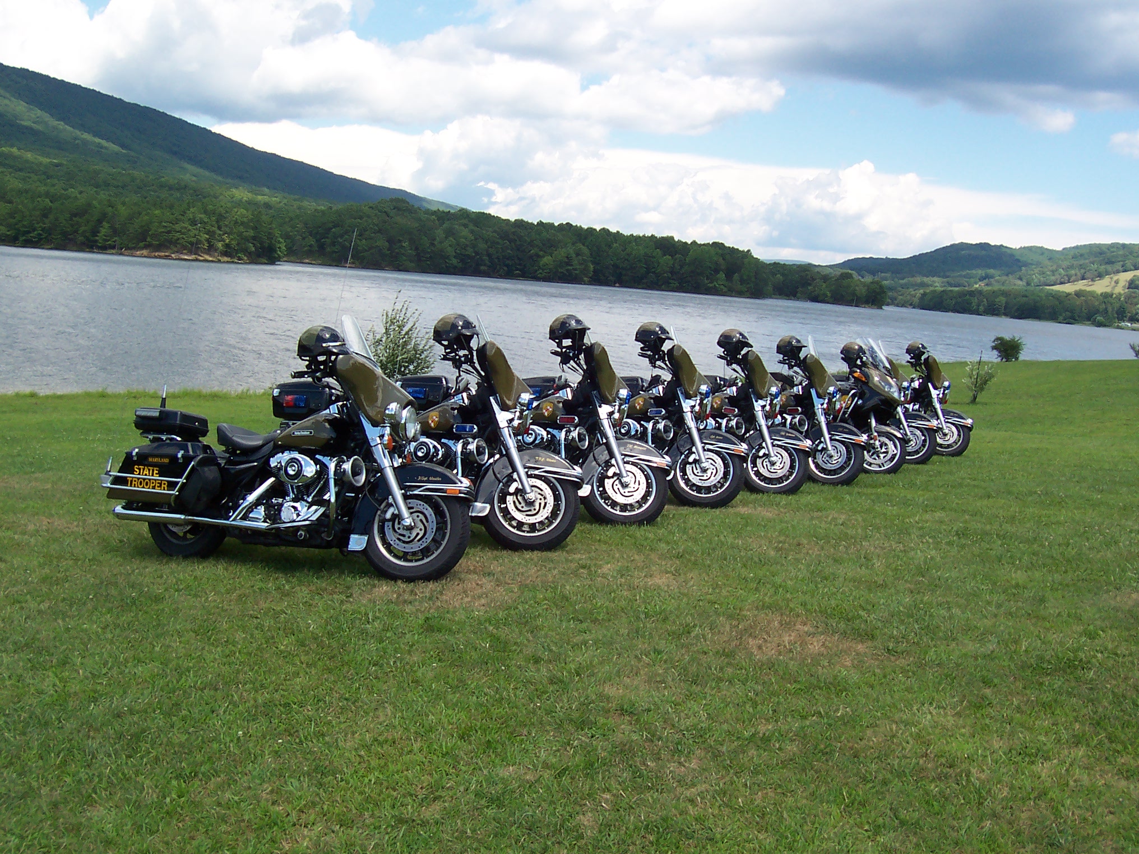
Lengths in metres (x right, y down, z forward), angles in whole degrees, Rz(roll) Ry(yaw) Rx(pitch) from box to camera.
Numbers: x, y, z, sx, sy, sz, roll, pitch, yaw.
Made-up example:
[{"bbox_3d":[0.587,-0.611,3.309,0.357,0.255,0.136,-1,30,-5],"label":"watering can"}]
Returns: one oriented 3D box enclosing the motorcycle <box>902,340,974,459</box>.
[{"bbox_3d":[4.394,-0.358,16.281,0.930,1.450,2.330,7,-1,-41],"label":"motorcycle"}]

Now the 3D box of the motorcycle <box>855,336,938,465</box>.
[{"bbox_3d":[3.608,-0.302,15.047,0.930,1.450,2.330,7,-1,-39],"label":"motorcycle"}]

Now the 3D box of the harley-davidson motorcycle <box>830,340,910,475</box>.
[{"bbox_3d":[2.910,-0.230,13.612,0.920,1.430,2.200,7,-1,-39],"label":"harley-davidson motorcycle"}]

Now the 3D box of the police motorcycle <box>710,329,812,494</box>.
[{"bbox_3d":[1.279,-0.124,11.195,2.330,1.450,0.930,4,-2,45],"label":"police motorcycle"}]

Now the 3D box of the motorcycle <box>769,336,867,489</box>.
[{"bbox_3d":[2.097,-0.160,12.350,0.930,1.450,2.330,7,-1,-39],"label":"motorcycle"}]

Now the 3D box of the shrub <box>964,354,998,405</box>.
[{"bbox_3d":[10.141,-1.184,30.000,0.830,1.200,0.830,5,7,0],"label":"shrub"}]

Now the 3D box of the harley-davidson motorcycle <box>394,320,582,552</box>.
[{"bbox_3d":[-0.921,0.026,7.950,2.330,1.450,0.930,2,-1,27],"label":"harley-davidson motorcycle"}]

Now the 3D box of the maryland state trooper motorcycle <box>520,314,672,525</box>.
[{"bbox_3d":[-0.245,-0.032,9.004,2.330,1.450,0.930,3,-1,31],"label":"maryland state trooper motorcycle"}]

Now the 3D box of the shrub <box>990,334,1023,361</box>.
[{"bbox_3d":[23.014,-4.140,64.000,1.700,1.400,1.600,5,7,0],"label":"shrub"}]

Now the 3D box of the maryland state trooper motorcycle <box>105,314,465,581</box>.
[{"bbox_3d":[-1.564,0.115,7.075,2.330,1.450,0.930,2,-1,25],"label":"maryland state trooper motorcycle"}]

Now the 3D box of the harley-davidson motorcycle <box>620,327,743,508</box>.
[{"bbox_3d":[0.491,-0.107,10.082,2.330,1.450,0.930,3,-1,38],"label":"harley-davidson motorcycle"}]

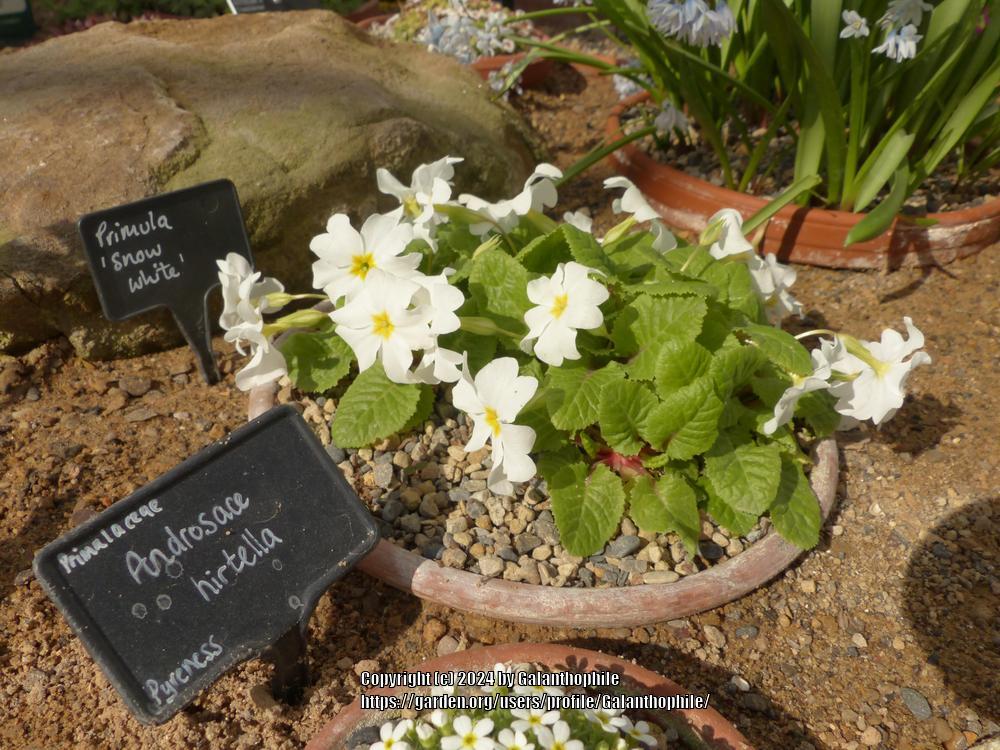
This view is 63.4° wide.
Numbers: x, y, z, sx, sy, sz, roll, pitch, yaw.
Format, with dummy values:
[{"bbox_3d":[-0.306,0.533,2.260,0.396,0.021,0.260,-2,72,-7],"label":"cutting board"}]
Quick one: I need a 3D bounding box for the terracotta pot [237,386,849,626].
[{"bbox_3d":[0.013,0.041,0.317,0.206,0.100,0.206,4,34,-2],"label":"terracotta pot"}]

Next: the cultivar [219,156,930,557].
[{"bbox_3d":[0.025,-0.021,0.276,0.242,0.075,0.185,5,34,0],"label":"cultivar"}]

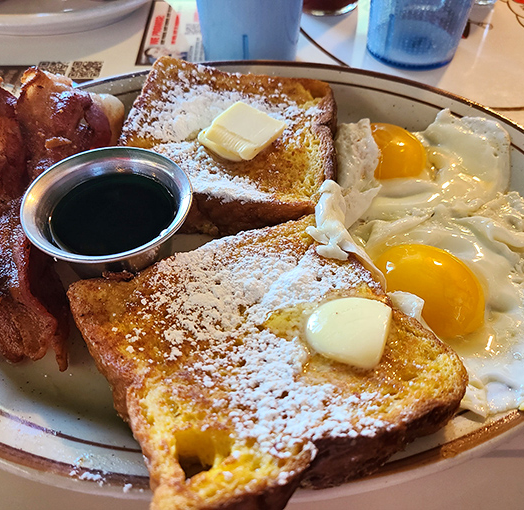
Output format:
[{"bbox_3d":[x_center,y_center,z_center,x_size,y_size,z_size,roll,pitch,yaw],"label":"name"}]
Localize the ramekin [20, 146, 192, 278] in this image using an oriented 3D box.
[{"bbox_3d":[-0.065,-0.013,0.224,0.069,0.032,0.069,4,50,0],"label":"ramekin"}]

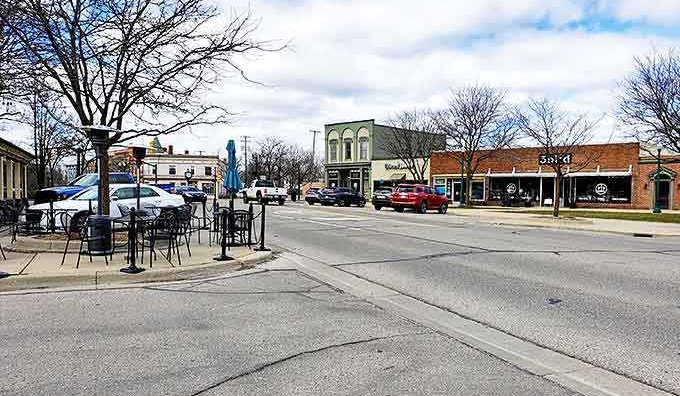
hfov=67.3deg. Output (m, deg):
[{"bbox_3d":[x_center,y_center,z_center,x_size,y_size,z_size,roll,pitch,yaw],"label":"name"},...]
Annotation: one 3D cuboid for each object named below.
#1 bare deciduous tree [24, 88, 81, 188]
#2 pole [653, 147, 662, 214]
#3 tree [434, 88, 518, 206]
[{"bbox_3d":[-21.467,-3.869,38.000,4.100,8.100,4.100,1,1,0],"label":"bare deciduous tree"},{"bbox_3d":[20.282,-1.188,32.457,0.460,4.300,0.460,1,1,0],"label":"pole"},{"bbox_3d":[9.933,-3.869,38.000,6.300,9.100,6.300,0,1,0],"label":"tree"}]

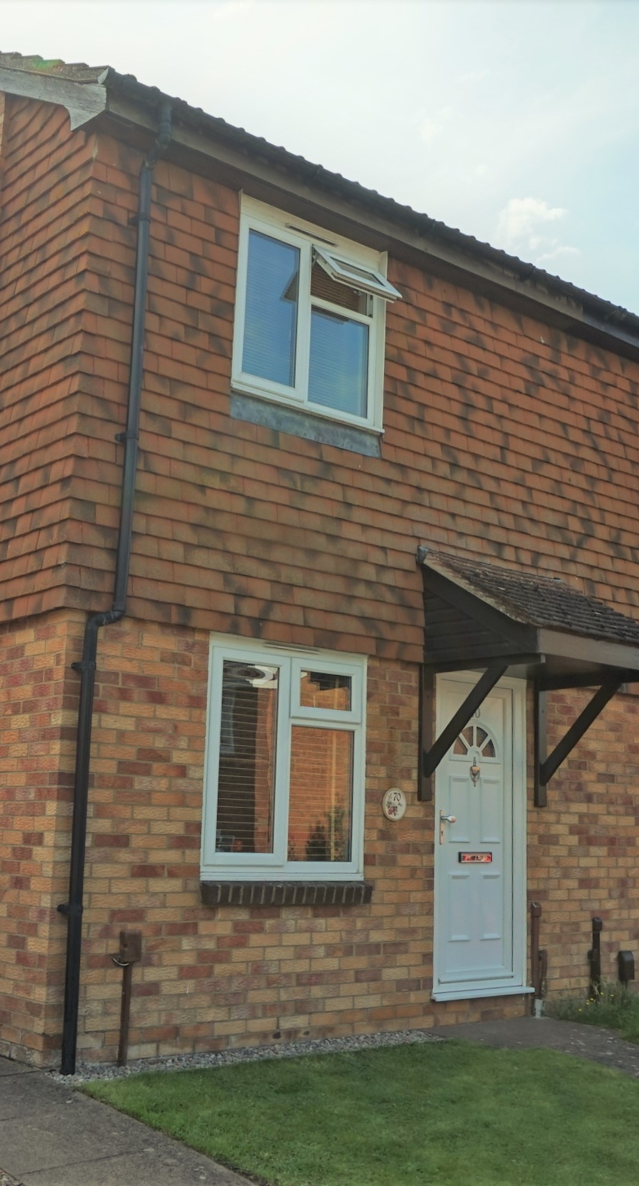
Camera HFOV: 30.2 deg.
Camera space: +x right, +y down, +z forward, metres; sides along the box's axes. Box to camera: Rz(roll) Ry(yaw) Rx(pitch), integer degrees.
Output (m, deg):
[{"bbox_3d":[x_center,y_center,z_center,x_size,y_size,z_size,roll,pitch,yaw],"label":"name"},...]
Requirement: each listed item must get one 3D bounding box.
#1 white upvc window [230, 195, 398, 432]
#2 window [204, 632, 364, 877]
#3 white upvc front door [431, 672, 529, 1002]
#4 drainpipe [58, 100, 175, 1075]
[{"bbox_3d":[0.025,-1.747,7.375,1.195,1.242,0.300,10,-13,-38],"label":"white upvc window"},{"bbox_3d":[-0.188,1.002,7.054,1.200,1.384,0.110,10,-13,-38],"label":"window"},{"bbox_3d":[1.096,1.631,8.026,0.902,2.109,0.120,10,-13,-38],"label":"white upvc front door"},{"bbox_3d":[-1.037,-0.152,6.165,0.160,5.100,0.410,10,-13,-38],"label":"drainpipe"}]

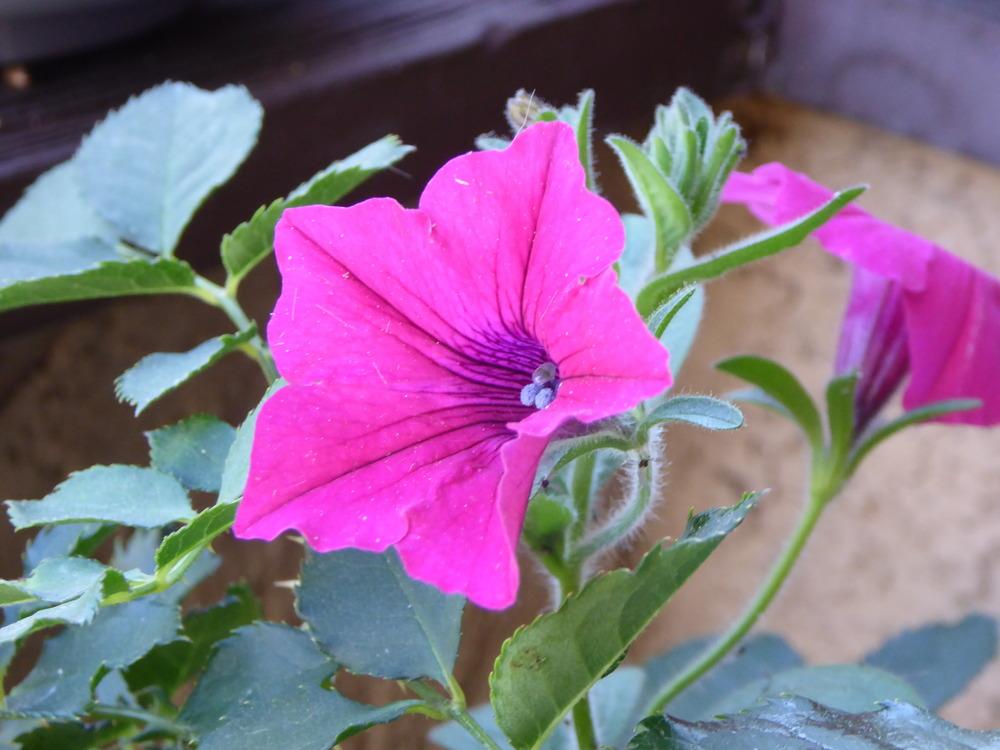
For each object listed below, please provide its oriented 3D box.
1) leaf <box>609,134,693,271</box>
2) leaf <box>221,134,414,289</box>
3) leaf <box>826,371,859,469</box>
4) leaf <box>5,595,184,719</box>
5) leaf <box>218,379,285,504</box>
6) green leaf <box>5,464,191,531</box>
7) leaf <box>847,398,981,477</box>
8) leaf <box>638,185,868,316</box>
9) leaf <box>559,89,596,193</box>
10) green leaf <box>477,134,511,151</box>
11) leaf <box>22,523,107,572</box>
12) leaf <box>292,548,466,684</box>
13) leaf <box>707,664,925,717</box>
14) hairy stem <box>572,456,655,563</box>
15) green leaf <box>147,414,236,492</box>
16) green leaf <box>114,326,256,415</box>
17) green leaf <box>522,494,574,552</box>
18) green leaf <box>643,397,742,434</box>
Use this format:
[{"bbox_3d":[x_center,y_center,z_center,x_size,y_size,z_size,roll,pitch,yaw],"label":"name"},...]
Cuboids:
[{"bbox_3d":[0.024,-0.027,0.450,0.007,0.022,0.009,-26,-8,41],"label":"leaf"},{"bbox_3d":[-0.030,-0.027,0.460,0.034,0.007,0.017,-37,15,-12],"label":"leaf"},{"bbox_3d":[0.058,0.008,0.478,0.005,0.017,0.004,13,6,12],"label":"leaf"},{"bbox_3d":[-0.069,0.047,0.475,0.031,0.005,0.018,-31,38,-12],"label":"leaf"},{"bbox_3d":[-0.037,0.011,0.455,0.014,0.023,0.004,14,-20,44],"label":"leaf"},{"bbox_3d":[-0.063,0.019,0.445,0.029,0.005,0.017,-2,29,-12],"label":"green leaf"},{"bbox_3d":[0.070,0.011,0.476,0.025,0.007,0.006,-29,6,0],"label":"leaf"},{"bbox_3d":[0.040,-0.019,0.450,0.040,0.007,0.010,-27,-18,-3],"label":"leaf"},{"bbox_3d":[0.013,-0.038,0.462,0.005,0.017,0.006,0,-6,-27],"label":"leaf"},{"bbox_3d":[-0.001,-0.038,0.465,0.008,0.003,0.005,13,14,-19],"label":"green leaf"},{"bbox_3d":[-0.073,0.029,0.475,0.015,0.004,0.011,-28,48,-15],"label":"leaf"},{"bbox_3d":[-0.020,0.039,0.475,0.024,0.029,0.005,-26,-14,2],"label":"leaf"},{"bbox_3d":[0.058,0.060,0.525,0.038,0.006,0.022,-3,22,-12],"label":"leaf"},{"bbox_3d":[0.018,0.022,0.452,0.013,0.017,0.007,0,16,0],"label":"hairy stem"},{"bbox_3d":[-0.050,0.013,0.462,0.015,0.012,0.003,15,-22,6],"label":"green leaf"},{"bbox_3d":[-0.050,-0.001,0.452,0.024,0.005,0.011,-35,27,-12],"label":"green leaf"},{"bbox_3d":[0.007,0.024,0.450,0.008,0.007,0.008,-17,-23,27],"label":"green leaf"},{"bbox_3d":[0.030,0.006,0.447,0.016,0.004,0.005,3,37,9],"label":"green leaf"}]

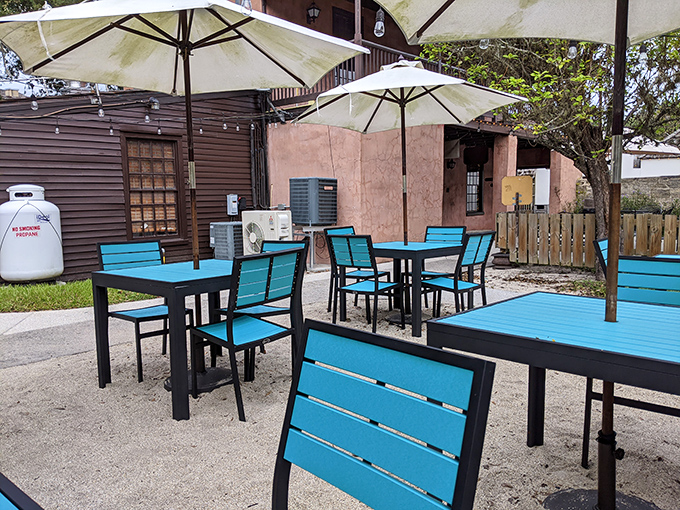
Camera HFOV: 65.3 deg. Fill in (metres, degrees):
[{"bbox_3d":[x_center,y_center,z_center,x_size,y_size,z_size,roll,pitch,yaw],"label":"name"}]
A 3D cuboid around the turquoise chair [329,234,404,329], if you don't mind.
[{"bbox_3d":[0.253,0.259,4.753,0.460,0.885,0.560,3,7,37],"label":"turquoise chair"}]

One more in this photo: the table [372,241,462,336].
[{"bbox_3d":[0.657,0.284,5.198,0.920,0.740,0.920,5,8,44],"label":"table"}]

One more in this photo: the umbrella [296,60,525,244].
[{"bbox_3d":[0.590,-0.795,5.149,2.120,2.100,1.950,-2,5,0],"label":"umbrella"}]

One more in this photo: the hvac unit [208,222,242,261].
[{"bbox_3d":[-1.853,-0.223,9.100,0.600,0.680,0.620,5,8,45],"label":"hvac unit"}]

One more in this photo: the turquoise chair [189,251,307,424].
[{"bbox_3d":[-0.545,0.424,3.108,0.460,0.885,0.560,-6,7,-42],"label":"turquoise chair"}]

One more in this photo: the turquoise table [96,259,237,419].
[{"bbox_3d":[-0.922,0.467,3.474,0.920,0.740,0.920,4,7,40],"label":"turquoise table"}]

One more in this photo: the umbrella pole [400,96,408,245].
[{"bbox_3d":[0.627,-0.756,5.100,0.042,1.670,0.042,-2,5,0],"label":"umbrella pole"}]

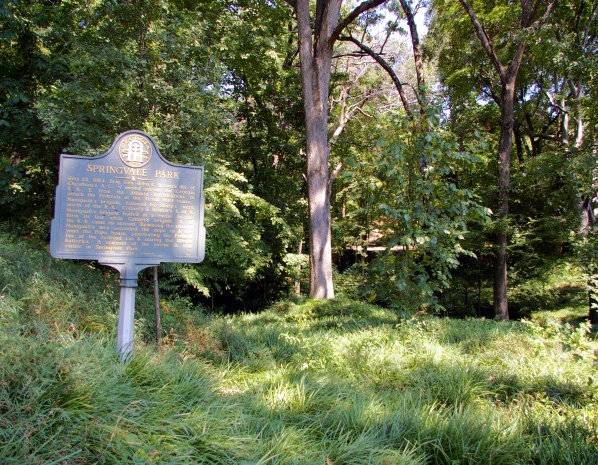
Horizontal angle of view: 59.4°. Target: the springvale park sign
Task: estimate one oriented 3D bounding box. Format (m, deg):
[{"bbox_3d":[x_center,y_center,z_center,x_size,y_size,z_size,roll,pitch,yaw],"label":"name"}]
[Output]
[{"bbox_3d":[-1.222,0.133,3.816,1.067,1.745,0.115,3,0,-17],"label":"springvale park sign"}]

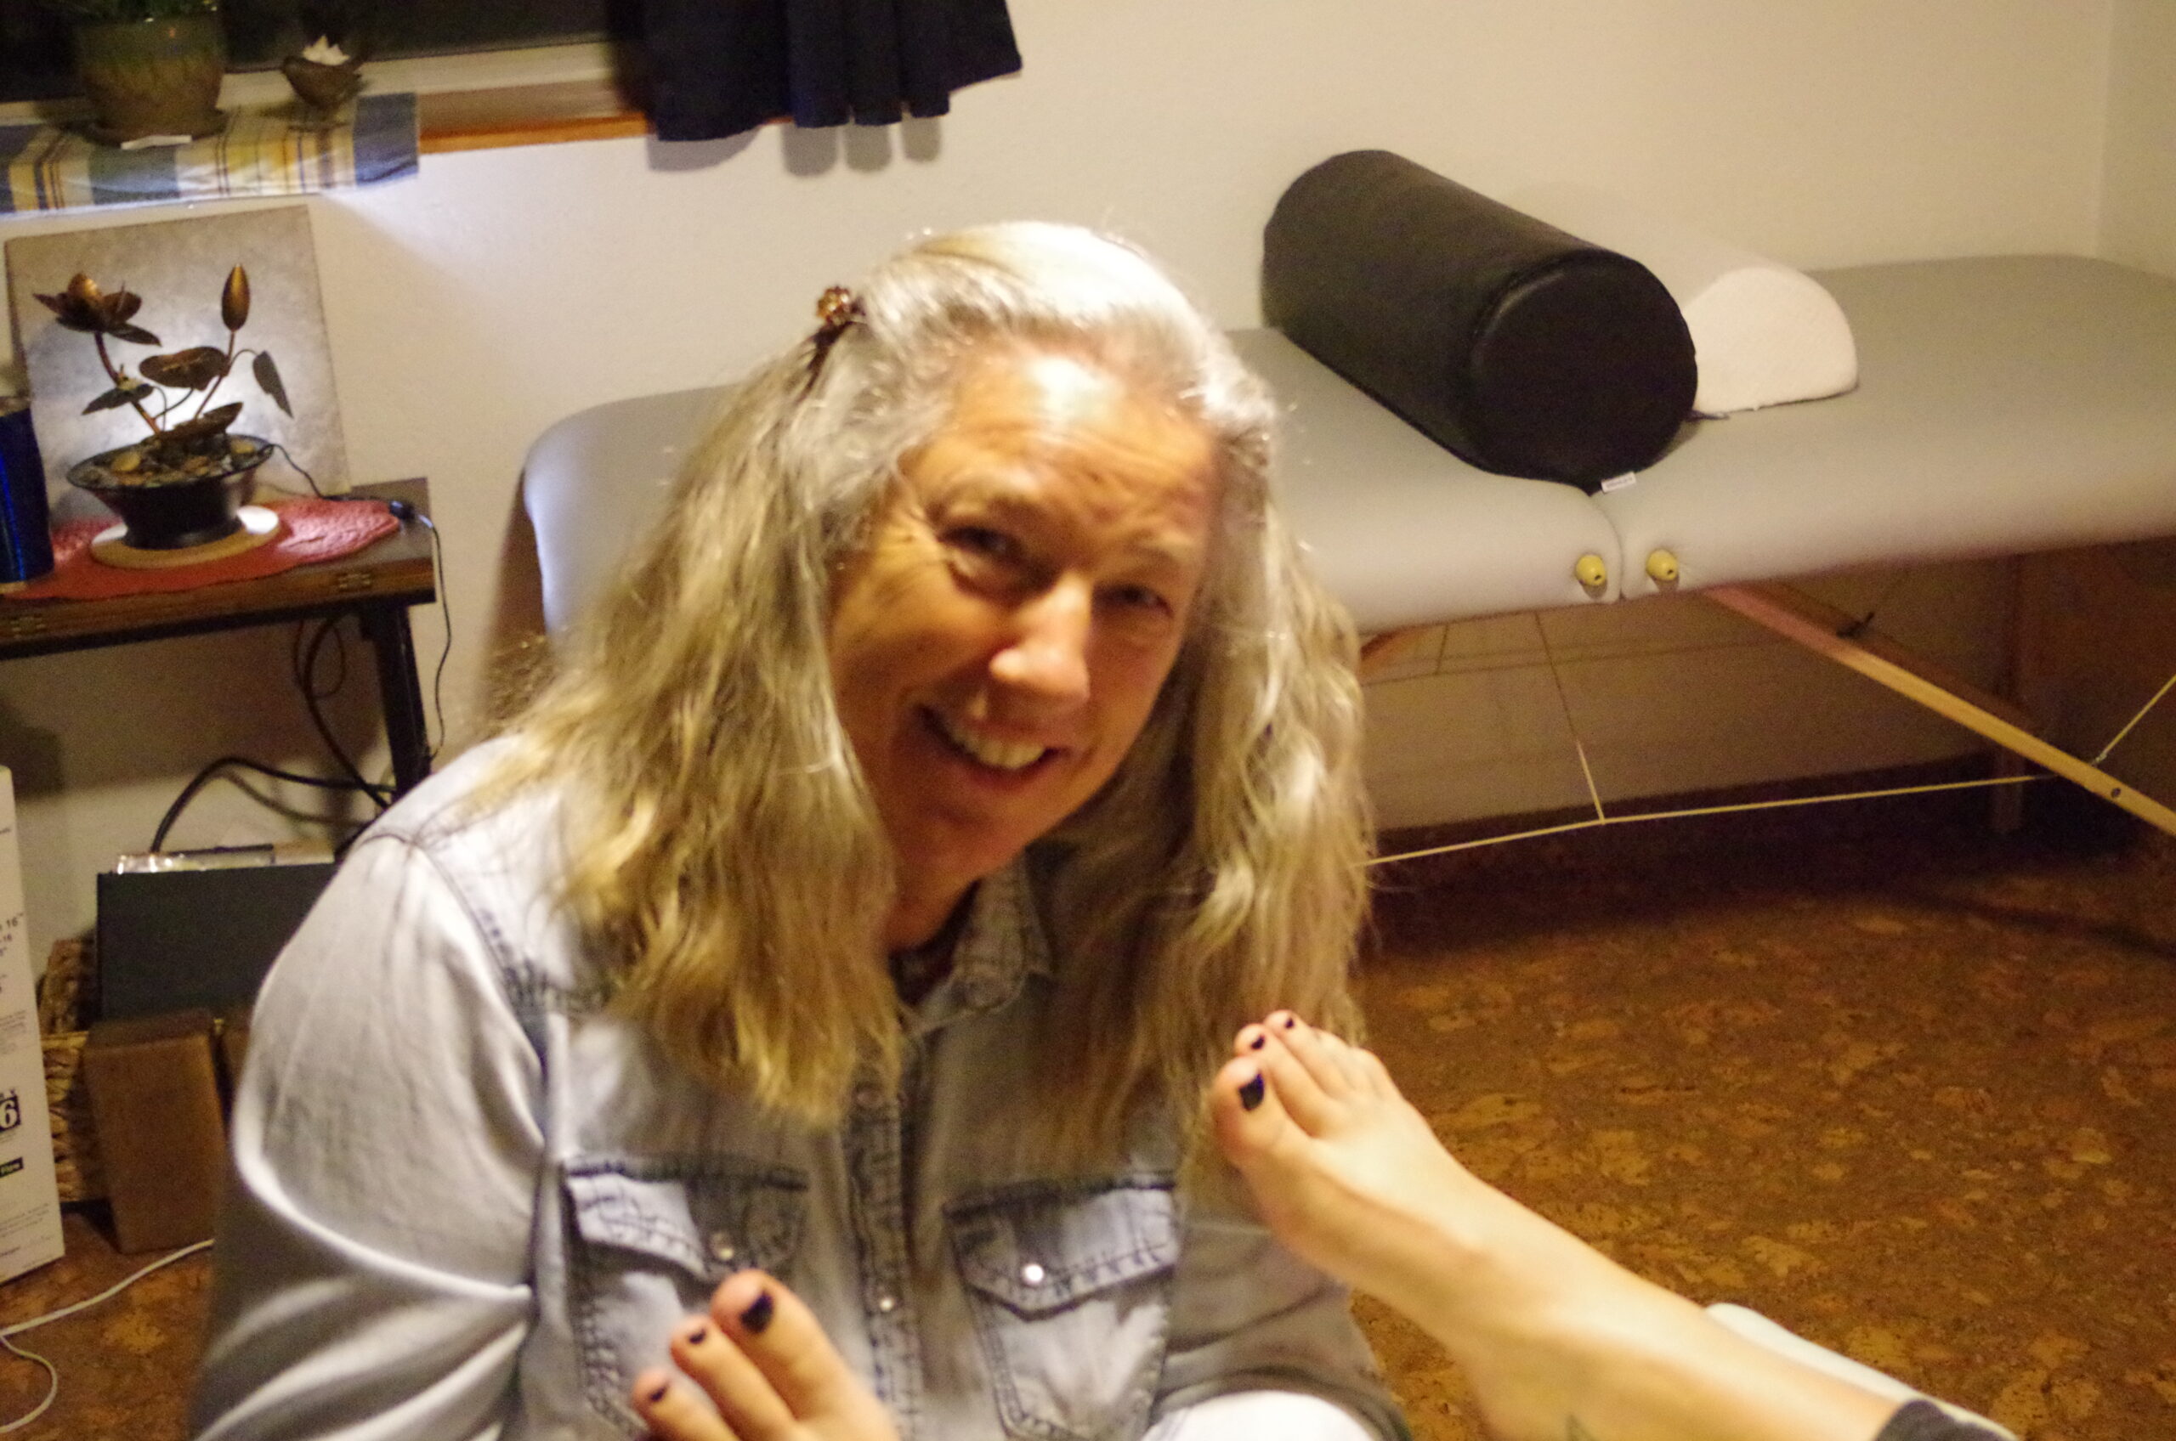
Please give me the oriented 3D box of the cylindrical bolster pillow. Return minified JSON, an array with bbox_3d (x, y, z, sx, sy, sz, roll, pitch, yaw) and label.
[{"bbox_3d":[0.369,-0.403,2.934,0.230,0.230,0.610,-8,20,-12],"label":"cylindrical bolster pillow"}]

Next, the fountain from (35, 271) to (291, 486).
[{"bbox_3d":[-0.913,-0.315,2.948,0.230,0.260,0.215,-7,20,-11],"label":"fountain"}]

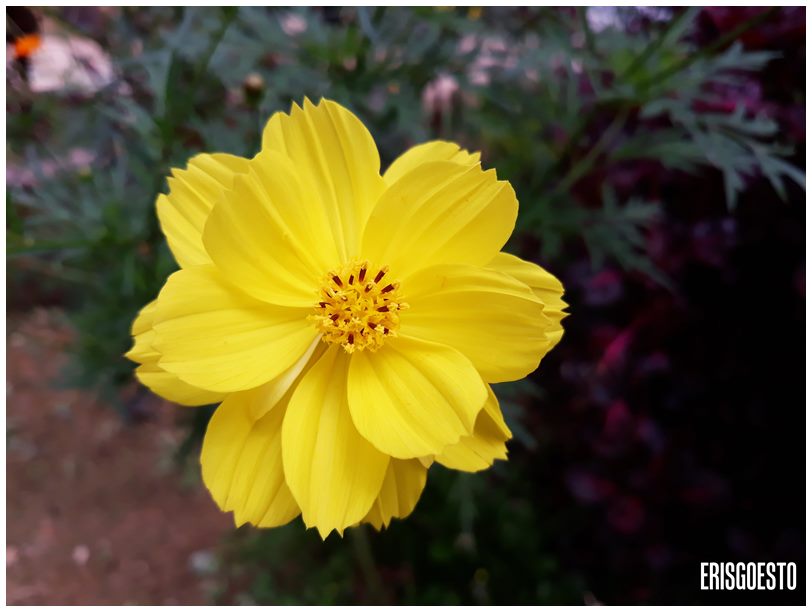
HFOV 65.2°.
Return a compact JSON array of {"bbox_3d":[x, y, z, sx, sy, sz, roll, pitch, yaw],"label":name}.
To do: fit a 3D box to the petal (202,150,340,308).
[{"bbox_3d":[-0.021,-0.013,0.110,0.020,0.028,0.007,-37,25,-5],"label":"petal"}]

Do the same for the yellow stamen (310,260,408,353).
[{"bbox_3d":[-0.008,0.000,0.112,0.017,0.017,0.009,0,-6,0],"label":"yellow stamen"}]

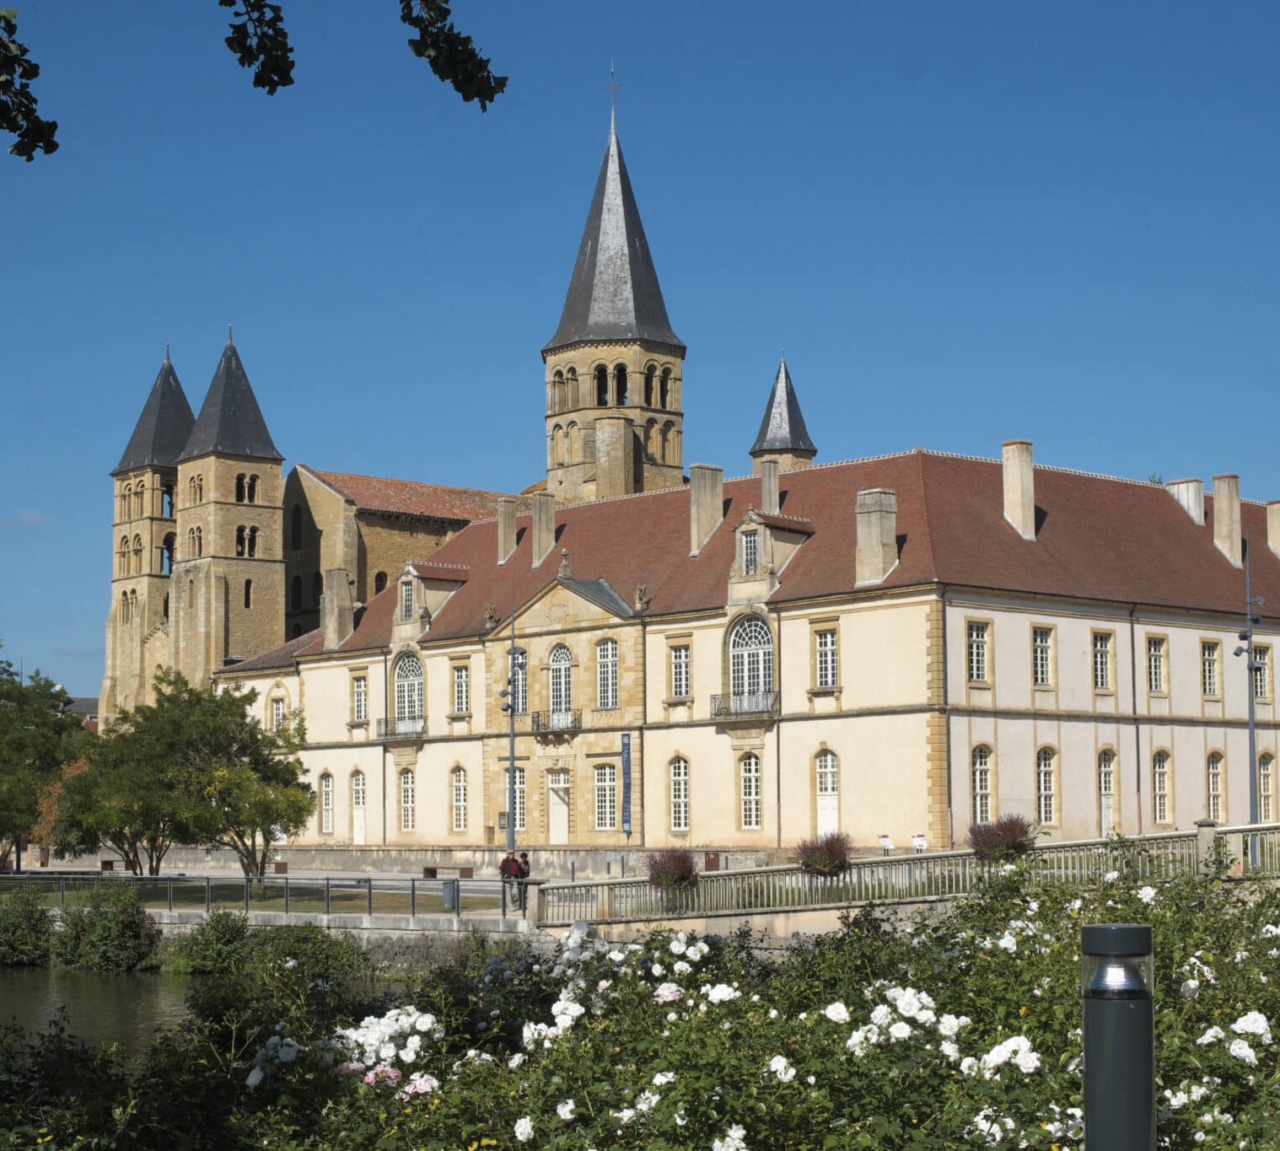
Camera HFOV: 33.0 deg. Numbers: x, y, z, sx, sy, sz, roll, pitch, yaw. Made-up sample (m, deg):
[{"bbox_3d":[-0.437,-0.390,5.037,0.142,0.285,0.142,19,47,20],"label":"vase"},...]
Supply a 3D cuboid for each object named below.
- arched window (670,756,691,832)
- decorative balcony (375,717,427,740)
[{"bbox_3d":[1.843,10.123,99.927,0.300,3.481,1.517,5,-9,-40],"label":"arched window"},{"bbox_3d":[-12.630,8.157,115.201,0.550,1.200,4.200,5,-9,-41],"label":"decorative balcony"}]

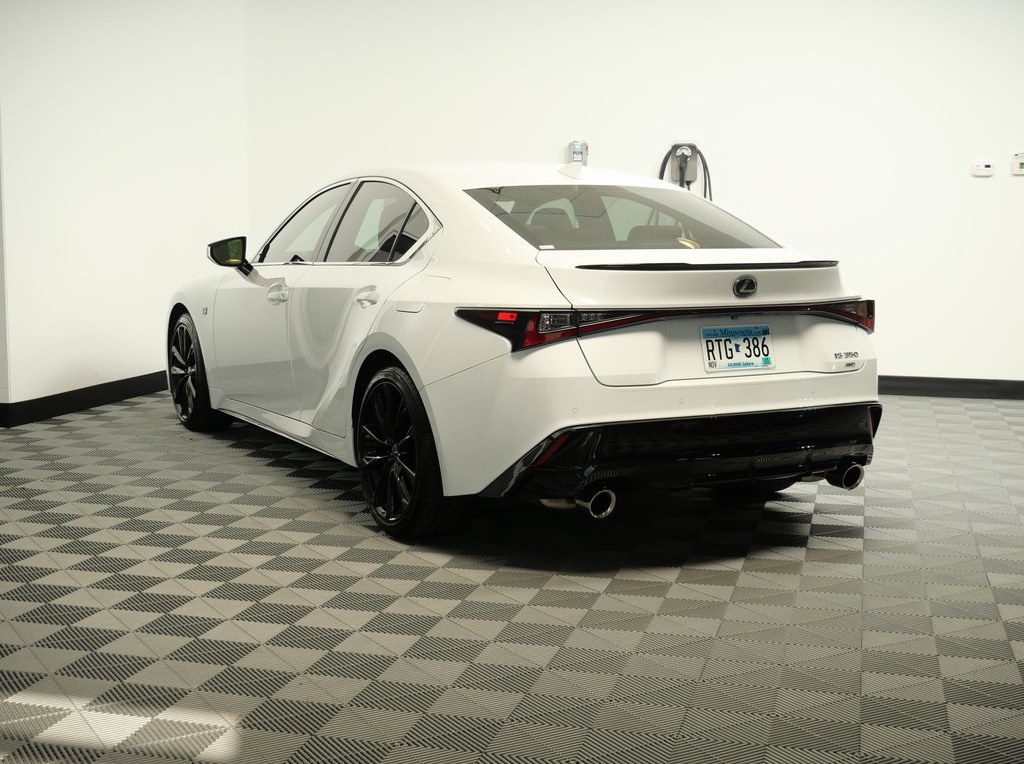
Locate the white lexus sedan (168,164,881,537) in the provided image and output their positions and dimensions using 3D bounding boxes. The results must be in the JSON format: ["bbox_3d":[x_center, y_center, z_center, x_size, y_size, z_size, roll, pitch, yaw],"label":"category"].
[{"bbox_3d":[-0.294,-0.327,6.543,1.900,1.440,4.710,-3,8,-28],"label":"white lexus sedan"}]

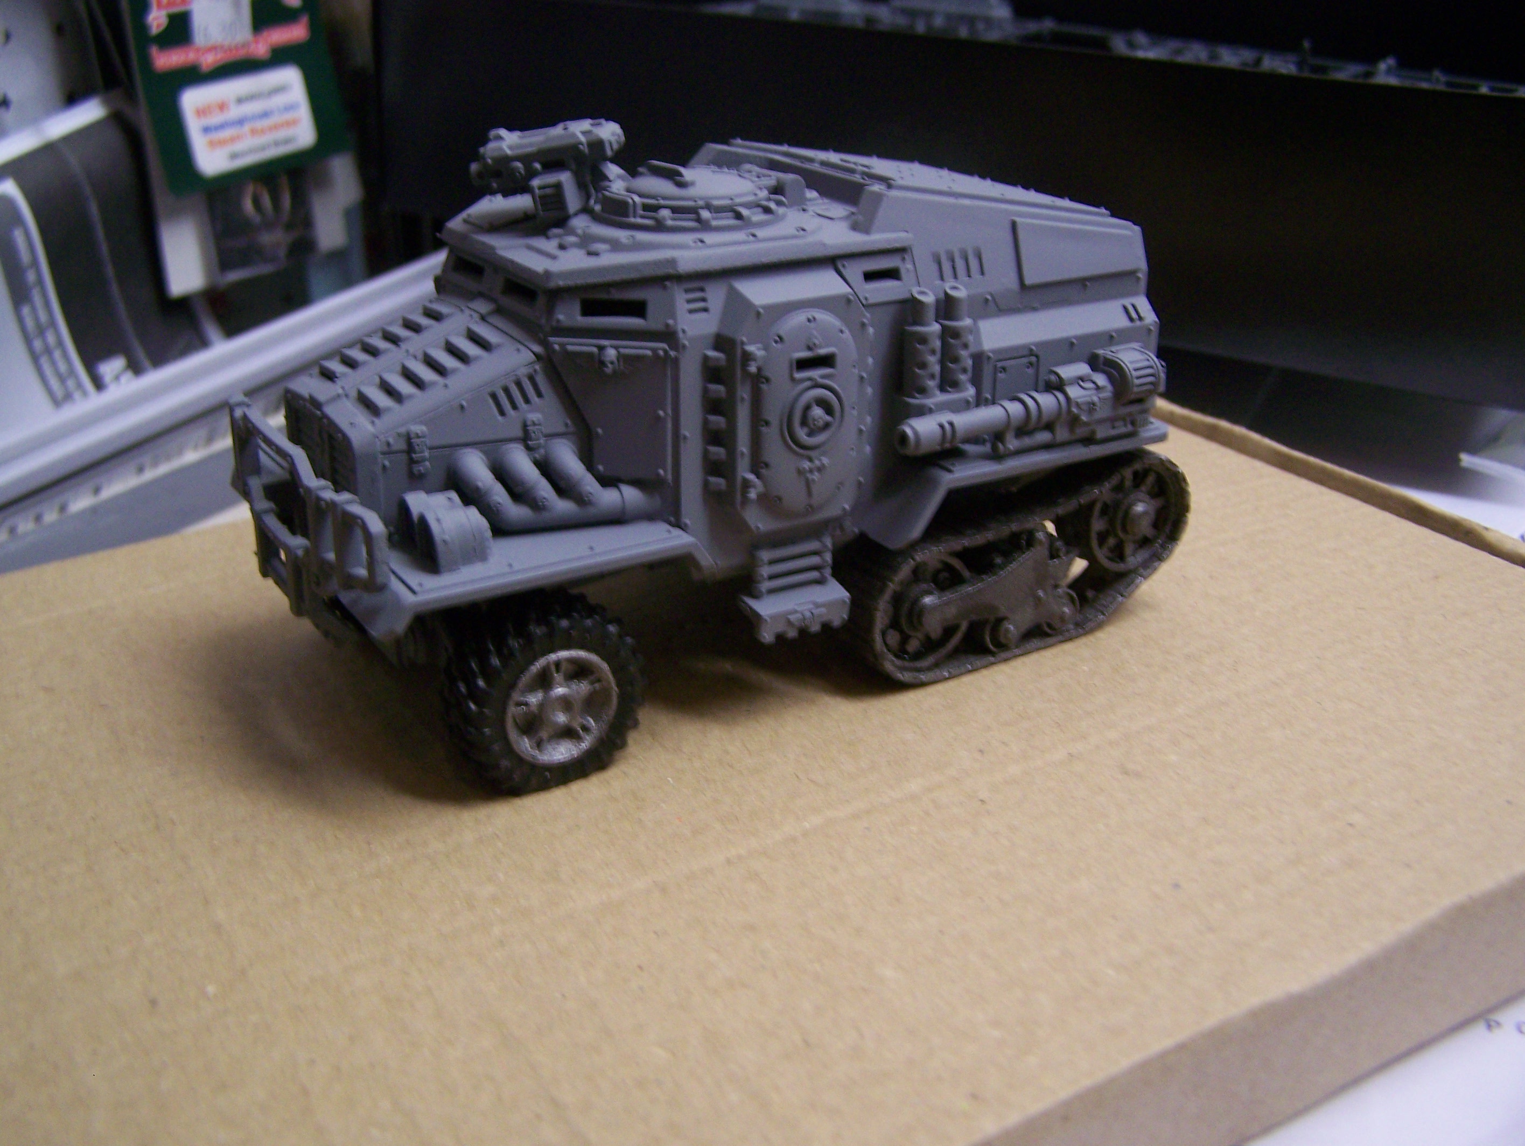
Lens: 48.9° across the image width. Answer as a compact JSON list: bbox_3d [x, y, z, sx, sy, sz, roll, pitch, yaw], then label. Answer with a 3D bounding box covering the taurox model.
[{"bbox_3d":[-0.007,-0.025,0.224,0.119,0.071,0.065,-13,26,-28],"label":"taurox model"}]

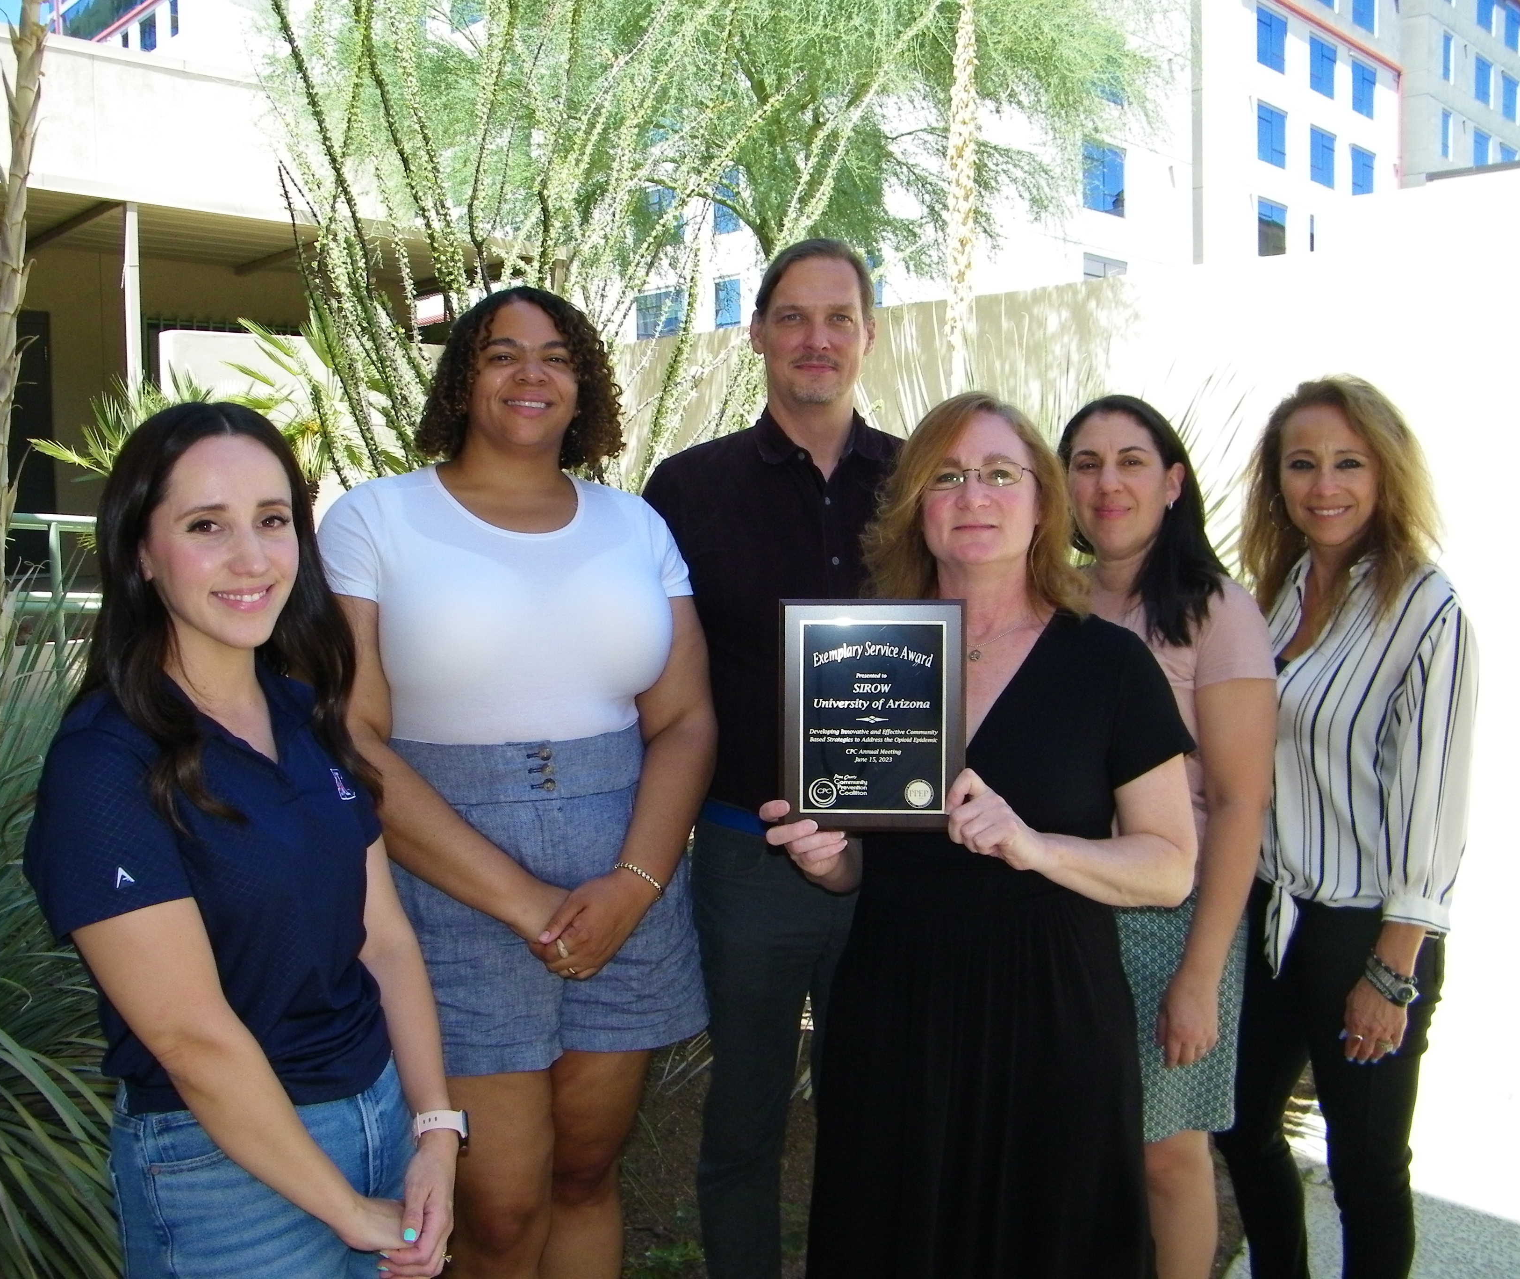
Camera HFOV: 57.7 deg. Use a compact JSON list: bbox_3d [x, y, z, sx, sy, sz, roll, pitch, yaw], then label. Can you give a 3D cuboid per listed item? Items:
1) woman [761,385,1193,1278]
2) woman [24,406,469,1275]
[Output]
[{"bbox_3d":[0.294,0.489,1.800,0.530,1.620,0.440,0,3,13],"label":"woman"},{"bbox_3d":[-0.462,0.563,1.310,0.400,1.580,0.450,1,3,32],"label":"woman"}]

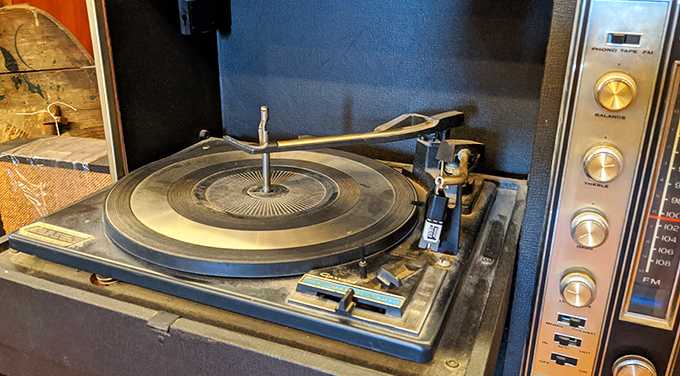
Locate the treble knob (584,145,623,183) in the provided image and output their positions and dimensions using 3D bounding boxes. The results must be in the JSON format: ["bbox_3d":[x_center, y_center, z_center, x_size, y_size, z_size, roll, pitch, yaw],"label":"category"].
[{"bbox_3d":[0.188,-0.017,0.379,0.025,0.025,0.018,8,21,21],"label":"treble knob"}]

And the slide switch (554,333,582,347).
[{"bbox_3d":[0.188,0.127,0.437,0.021,0.009,0.006,8,21,21],"label":"slide switch"}]

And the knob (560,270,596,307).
[{"bbox_3d":[0.186,0.079,0.413,0.025,0.025,0.018,8,21,21],"label":"knob"}]

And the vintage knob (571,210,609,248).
[{"bbox_3d":[0.187,0.031,0.396,0.025,0.025,0.018,8,21,21],"label":"vintage knob"}]

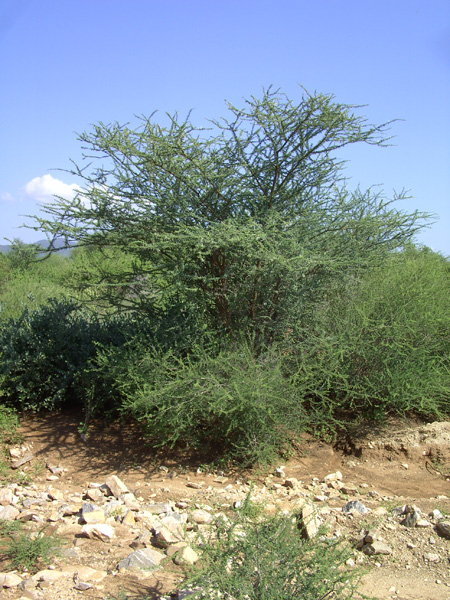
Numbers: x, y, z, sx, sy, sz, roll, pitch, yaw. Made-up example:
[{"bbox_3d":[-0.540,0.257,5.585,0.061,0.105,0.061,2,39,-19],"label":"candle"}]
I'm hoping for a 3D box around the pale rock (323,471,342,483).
[{"bbox_3d":[0.921,1.505,5.461,0.161,0.066,0.105,0,2,10],"label":"pale rock"}]

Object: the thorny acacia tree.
[{"bbox_3d":[0.064,-0.725,7.500,4.400,3.442,3.800,0,4,0],"label":"thorny acacia tree"}]

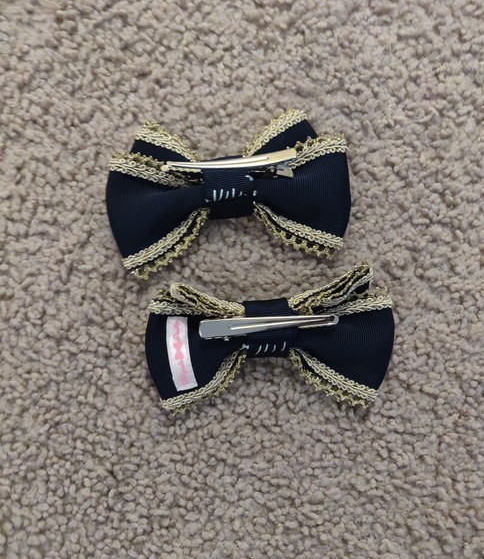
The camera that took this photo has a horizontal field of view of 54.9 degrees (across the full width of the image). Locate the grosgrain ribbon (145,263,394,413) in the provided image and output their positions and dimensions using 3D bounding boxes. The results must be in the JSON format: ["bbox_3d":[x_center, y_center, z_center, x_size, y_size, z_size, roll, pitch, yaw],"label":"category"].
[{"bbox_3d":[0.011,0.025,0.205,0.104,0.035,0.060,-2,86,0],"label":"grosgrain ribbon"}]

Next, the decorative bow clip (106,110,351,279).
[{"bbox_3d":[-0.006,-0.036,0.209,0.104,0.035,0.063,-5,86,0],"label":"decorative bow clip"}]

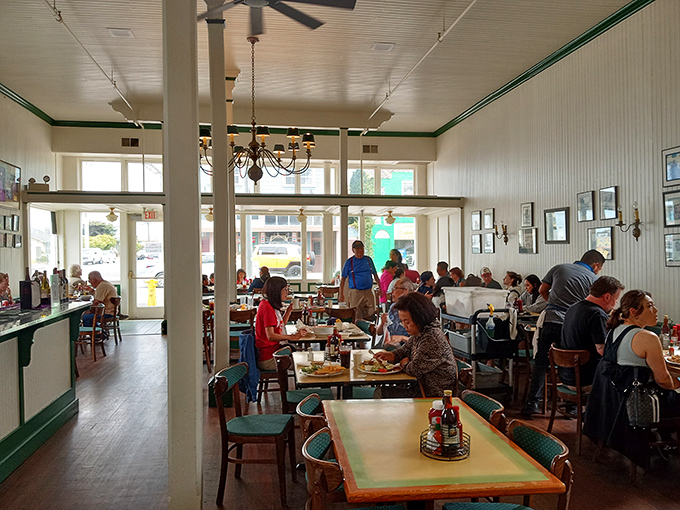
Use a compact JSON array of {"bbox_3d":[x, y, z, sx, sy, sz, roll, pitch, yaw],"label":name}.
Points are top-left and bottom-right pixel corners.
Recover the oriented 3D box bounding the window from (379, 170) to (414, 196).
[{"bbox_3d":[1.500,-1.835,14.254,0.920,0.800,0.100,0,0,-10],"label":"window"}]

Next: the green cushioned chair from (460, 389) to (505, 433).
[{"bbox_3d":[0.570,1.160,2.815,0.500,0.810,0.450,0,0,-7],"label":"green cushioned chair"}]

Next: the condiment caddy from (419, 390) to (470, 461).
[{"bbox_3d":[0.439,0.686,2.283,0.205,0.260,0.205,0,0,-10],"label":"condiment caddy"}]

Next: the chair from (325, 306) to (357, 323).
[{"bbox_3d":[-0.015,1.143,7.614,0.440,0.840,0.490,0,0,-7],"label":"chair"}]

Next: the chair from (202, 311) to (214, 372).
[{"bbox_3d":[-2.060,1.181,7.740,0.460,0.810,0.500,0,0,-14],"label":"chair"}]

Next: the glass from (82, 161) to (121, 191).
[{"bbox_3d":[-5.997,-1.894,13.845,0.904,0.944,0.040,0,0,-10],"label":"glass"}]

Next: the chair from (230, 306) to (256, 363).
[{"bbox_3d":[-1.410,1.175,7.760,0.460,0.810,0.500,0,0,-10],"label":"chair"}]

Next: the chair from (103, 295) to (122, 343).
[{"bbox_3d":[-4.158,1.175,9.773,0.490,0.840,0.440,0,0,-7],"label":"chair"}]

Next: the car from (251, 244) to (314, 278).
[{"bbox_3d":[-3.580,0.431,29.200,4.600,1.810,1.900,0,0,-10],"label":"car"}]

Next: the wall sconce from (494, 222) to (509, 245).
[{"bbox_3d":[2.923,-0.393,9.927,0.180,0.450,0.380,0,0,-10],"label":"wall sconce"}]

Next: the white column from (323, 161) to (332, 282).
[{"bbox_3d":[-0.297,-0.830,13.912,0.240,3.070,0.240,0,0,-10],"label":"white column"}]

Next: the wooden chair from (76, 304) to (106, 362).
[{"bbox_3d":[-3.920,1.196,8.550,0.500,0.810,0.460,0,0,1],"label":"wooden chair"}]

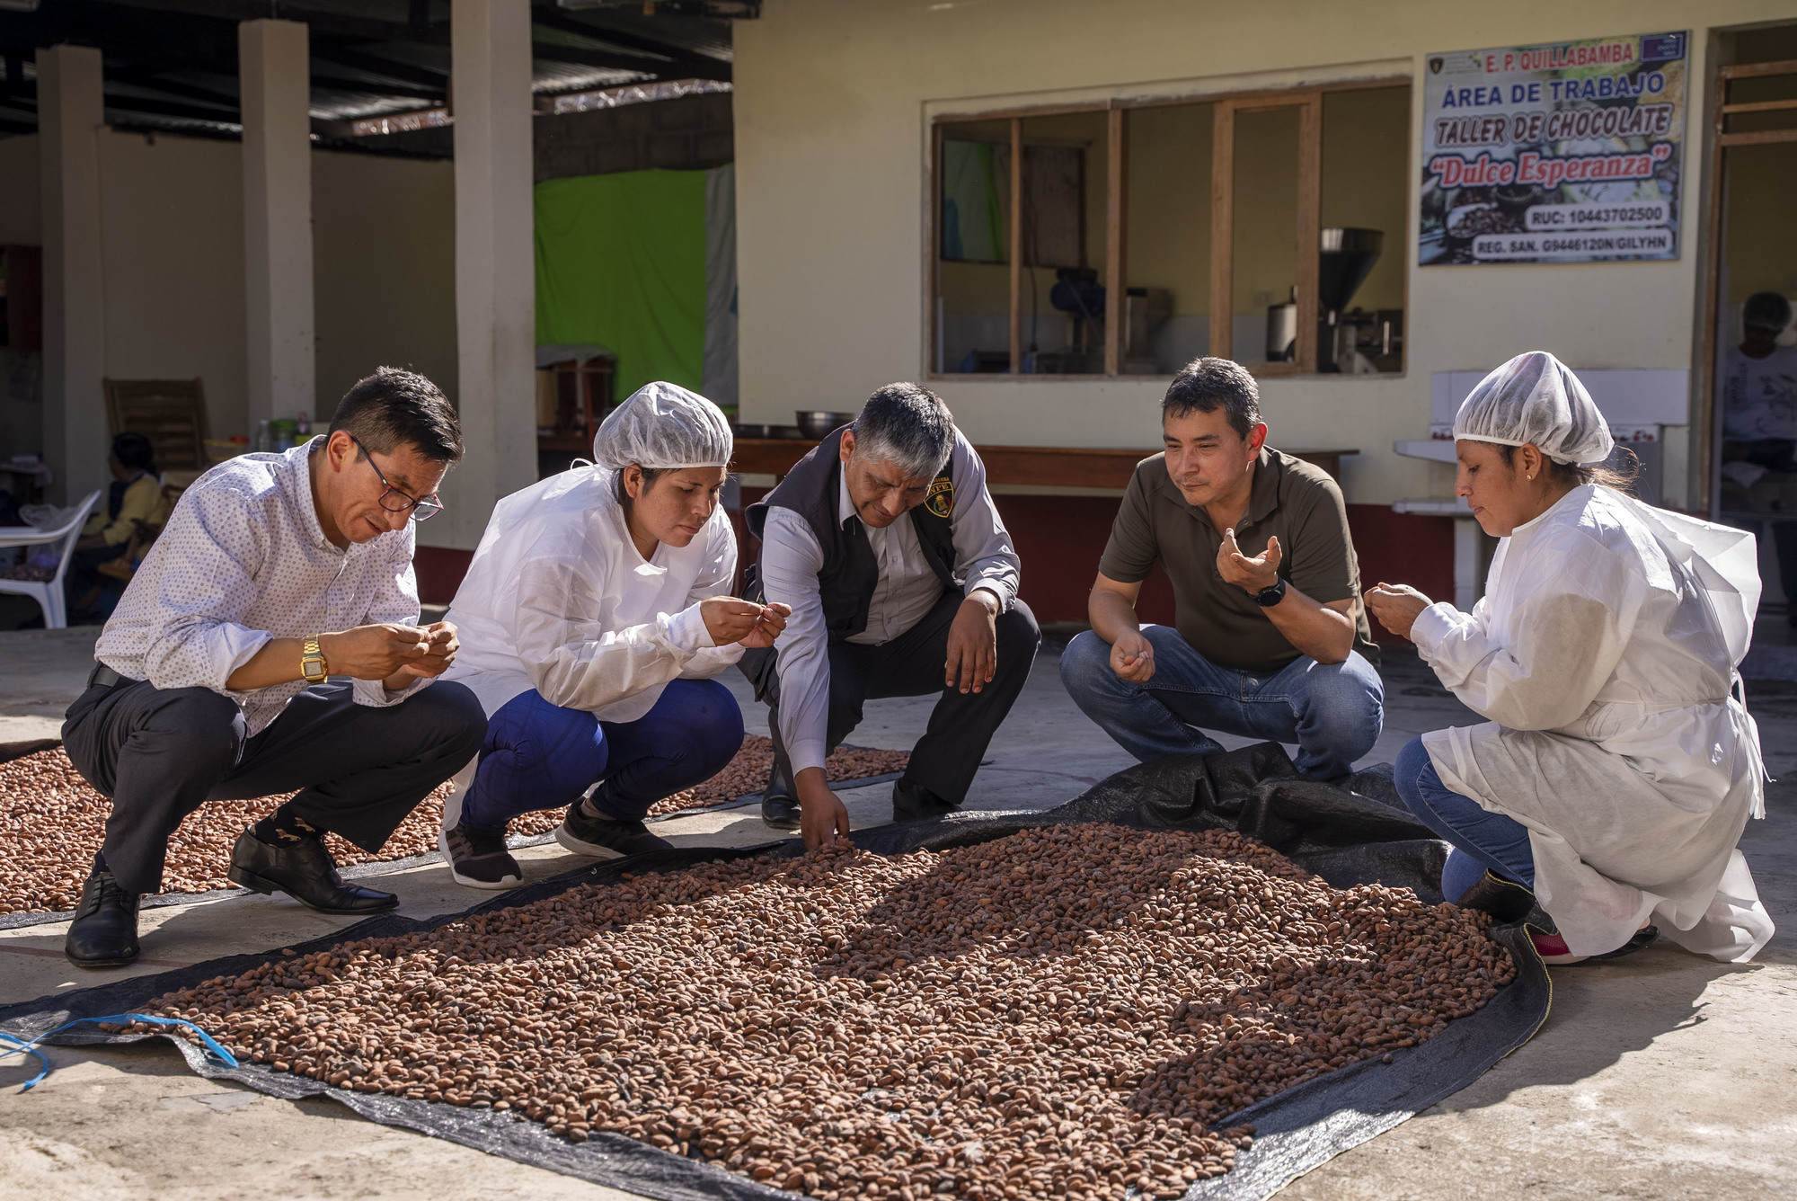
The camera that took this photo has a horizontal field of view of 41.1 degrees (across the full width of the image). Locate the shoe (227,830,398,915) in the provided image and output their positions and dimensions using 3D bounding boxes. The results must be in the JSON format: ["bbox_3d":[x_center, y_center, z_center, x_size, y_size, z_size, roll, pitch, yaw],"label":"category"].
[{"bbox_3d":[-0.977,0.444,3.994,0.290,0.125,0.105,2,5,20],"label":"shoe"}]

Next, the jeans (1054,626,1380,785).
[{"bbox_3d":[0.645,0.213,4.740,0.600,0.380,0.560,2,5,17],"label":"jeans"}]

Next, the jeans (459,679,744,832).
[{"bbox_3d":[-0.531,0.249,4.290,0.480,0.330,0.380,4,6,37],"label":"jeans"}]

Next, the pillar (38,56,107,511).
[{"bbox_3d":[-4.783,-1.678,13.887,0.270,3.059,0.270,4,6,37],"label":"pillar"}]

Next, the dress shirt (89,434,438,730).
[{"bbox_3d":[-1.011,-0.024,3.783,0.440,0.470,0.480,3,6,33],"label":"dress shirt"}]

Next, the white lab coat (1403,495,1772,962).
[{"bbox_3d":[1.059,0.178,3.689,0.520,0.700,0.480,1,5,7],"label":"white lab coat"}]

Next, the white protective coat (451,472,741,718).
[{"bbox_3d":[-0.548,-0.007,4.260,0.500,0.490,0.440,4,6,37],"label":"white protective coat"}]

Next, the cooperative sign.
[{"bbox_3d":[2.304,-1.582,8.490,0.955,0.775,0.030,3,6,35],"label":"cooperative sign"}]

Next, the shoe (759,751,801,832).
[{"bbox_3d":[-0.225,0.375,4.824,0.105,0.125,0.285,0,5,-3],"label":"shoe"}]

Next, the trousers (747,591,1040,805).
[{"bbox_3d":[-0.010,0.181,4.747,0.550,0.420,0.560,-1,5,-14],"label":"trousers"}]

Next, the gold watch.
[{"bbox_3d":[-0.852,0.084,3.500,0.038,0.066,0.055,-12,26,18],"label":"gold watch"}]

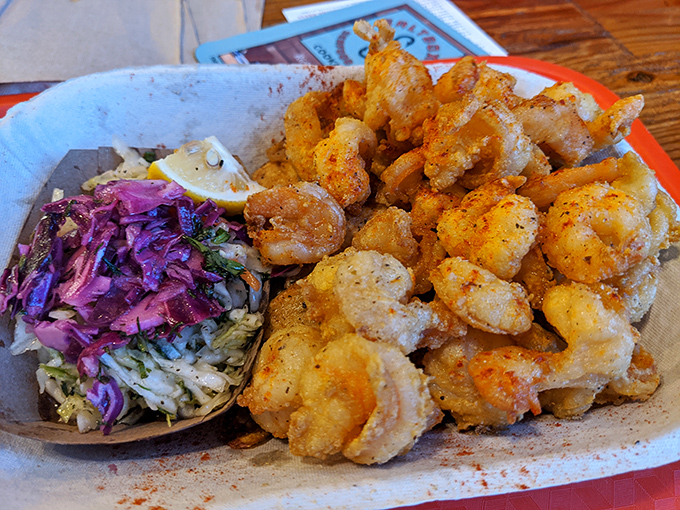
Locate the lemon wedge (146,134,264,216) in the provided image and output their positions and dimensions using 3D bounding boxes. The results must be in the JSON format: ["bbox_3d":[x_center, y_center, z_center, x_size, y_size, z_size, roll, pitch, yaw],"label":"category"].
[{"bbox_3d":[-0.065,-0.038,0.255,0.053,0.033,0.033,15,51,13],"label":"lemon wedge"}]

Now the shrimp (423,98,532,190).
[{"bbox_3d":[0.063,-0.050,0.244,0.048,0.035,0.043,0,49,0],"label":"shrimp"}]

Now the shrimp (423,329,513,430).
[{"bbox_3d":[0.051,0.048,0.201,0.042,0.029,0.040,9,52,7],"label":"shrimp"}]

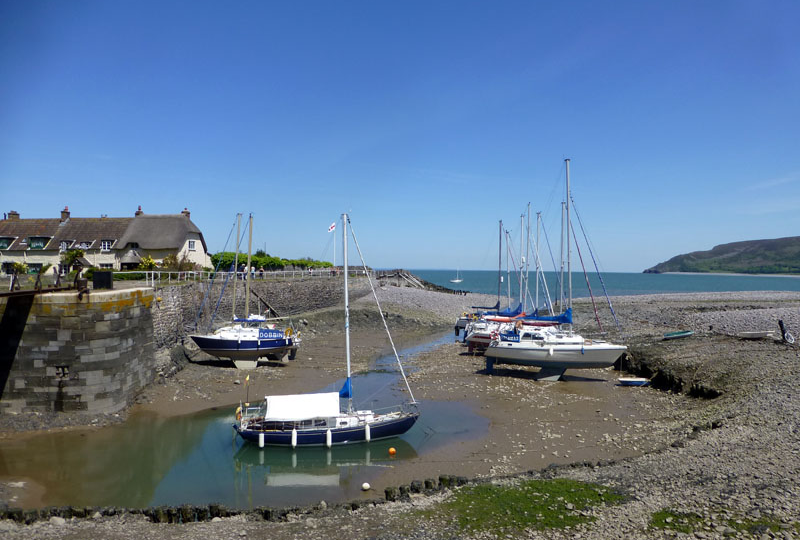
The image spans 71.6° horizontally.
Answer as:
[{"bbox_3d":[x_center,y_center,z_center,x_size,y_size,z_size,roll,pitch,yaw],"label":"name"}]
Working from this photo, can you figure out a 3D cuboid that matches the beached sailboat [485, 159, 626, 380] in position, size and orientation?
[{"bbox_3d":[10.473,-0.114,37.700,9.239,14.929,3.000,1,0,13],"label":"beached sailboat"}]

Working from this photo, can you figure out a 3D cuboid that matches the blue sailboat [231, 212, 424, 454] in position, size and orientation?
[{"bbox_3d":[-3.080,2.569,24.200,7.920,10.154,2.450,1,0,-9],"label":"blue sailboat"}]

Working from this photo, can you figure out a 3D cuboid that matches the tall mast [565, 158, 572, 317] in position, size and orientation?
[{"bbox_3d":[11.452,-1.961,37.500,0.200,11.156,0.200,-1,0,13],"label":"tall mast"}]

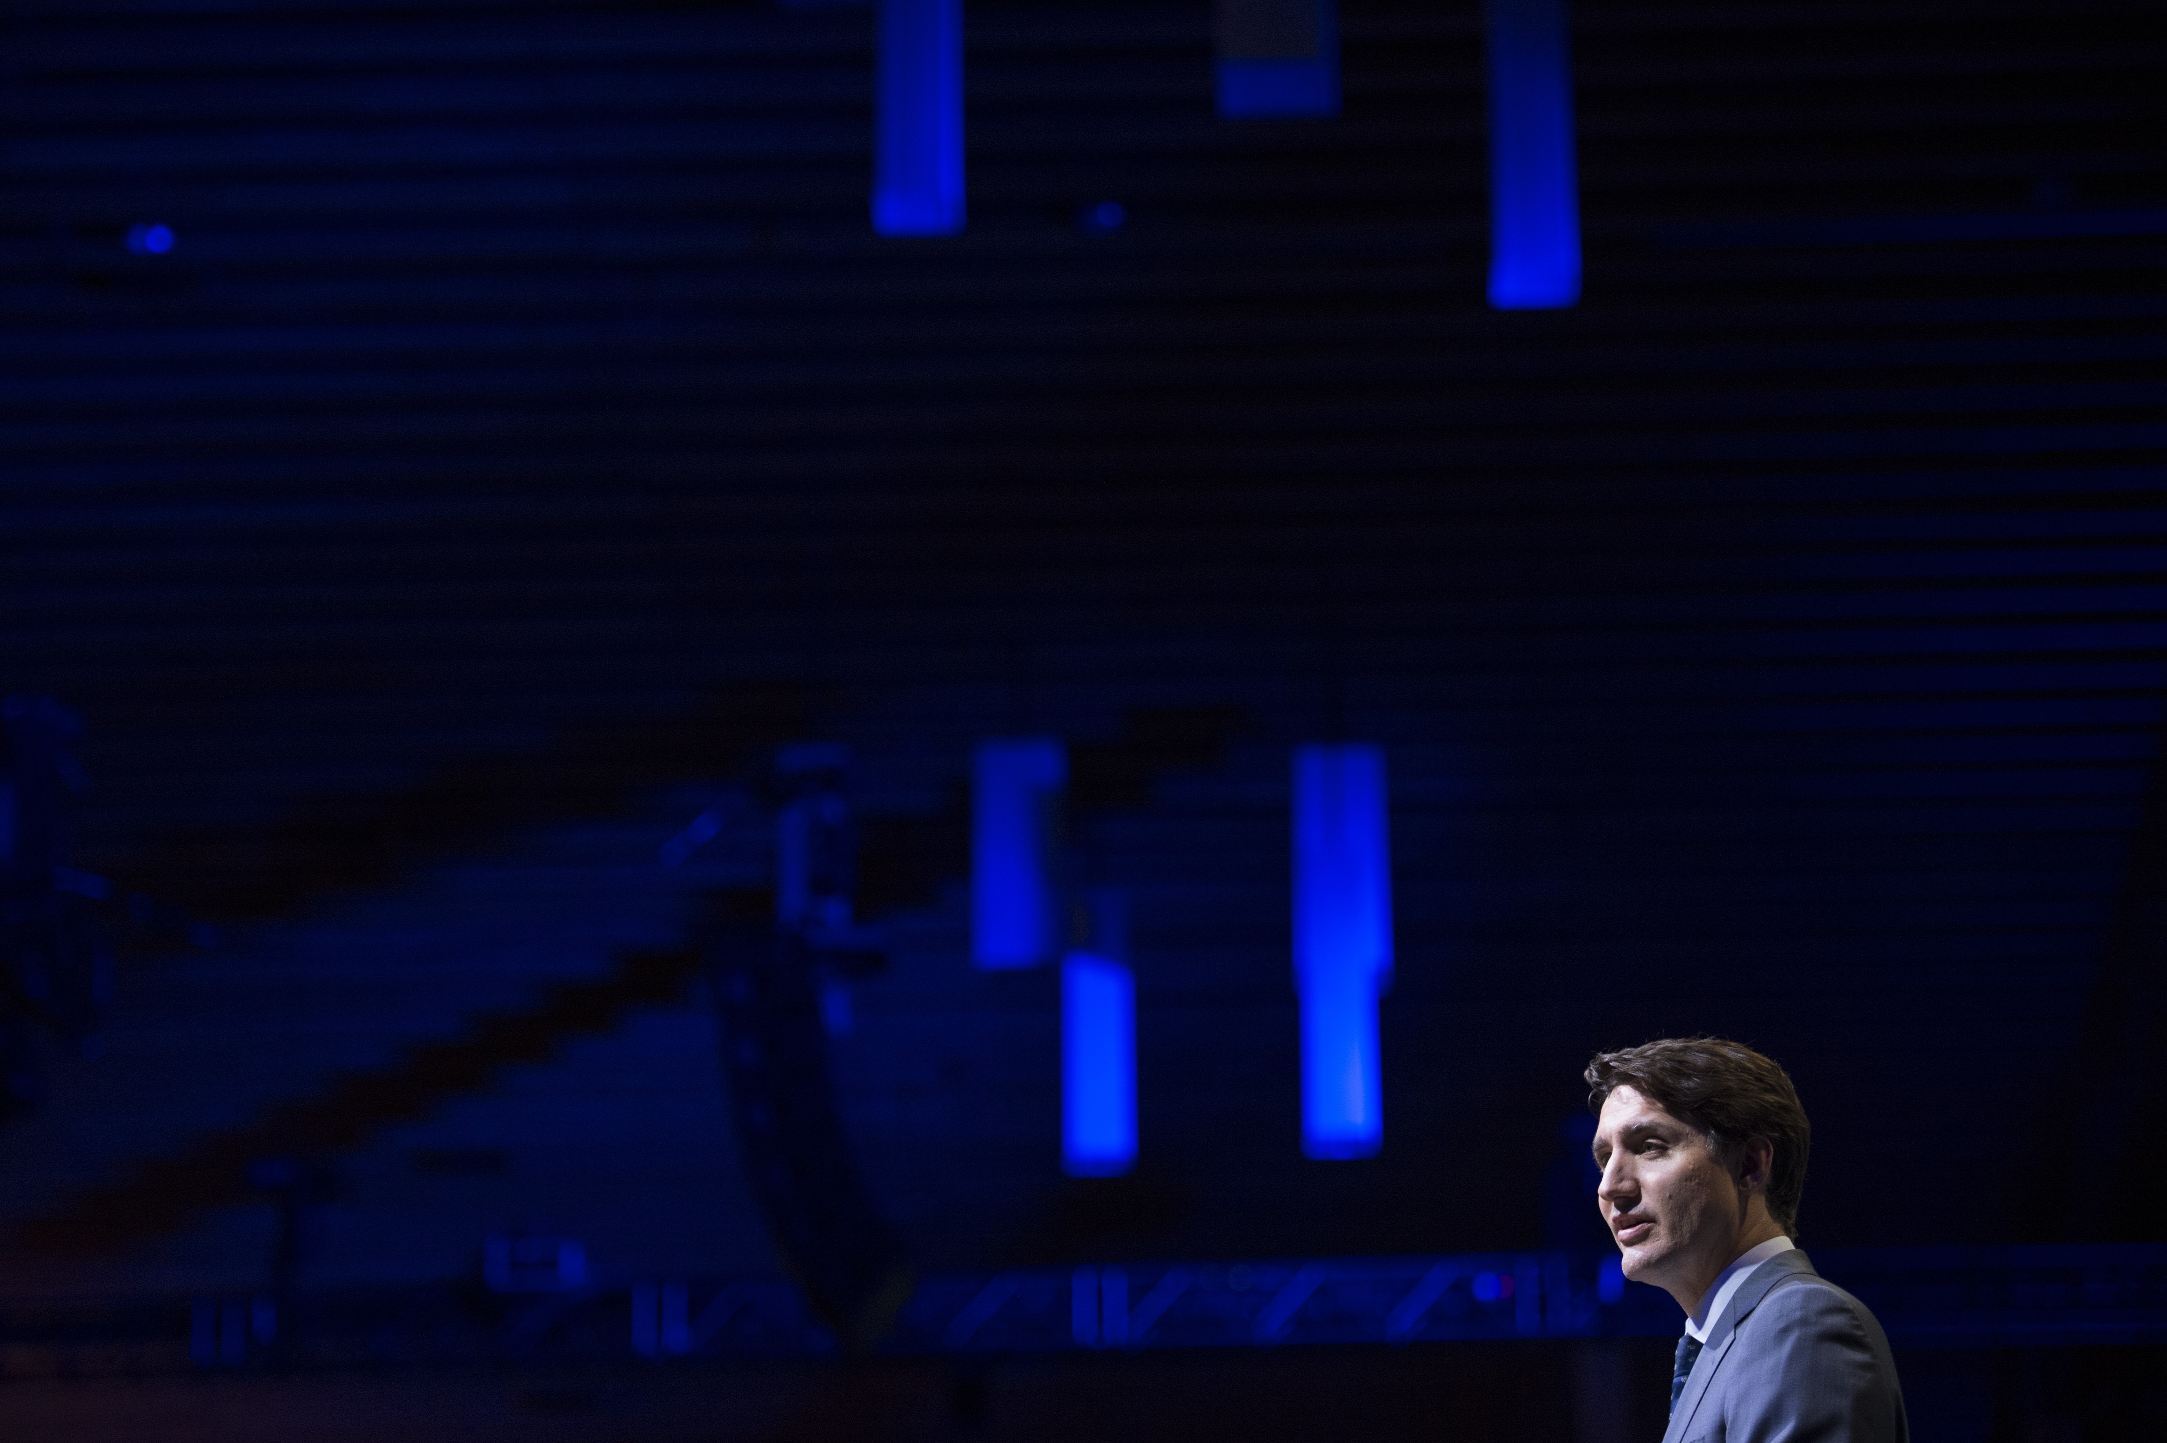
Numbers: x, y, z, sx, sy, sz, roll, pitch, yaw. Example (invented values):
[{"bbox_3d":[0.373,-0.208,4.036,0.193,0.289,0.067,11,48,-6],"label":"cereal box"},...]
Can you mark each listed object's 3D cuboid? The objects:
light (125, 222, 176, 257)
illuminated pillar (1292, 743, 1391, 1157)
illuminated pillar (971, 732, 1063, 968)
[{"bbox_3d":[-3.031,-1.564,21.500,0.170,0.130,0.160,1,-16,-6],"label":"light"},{"bbox_3d":[0.802,0.710,20.500,0.270,1.250,0.270,-3,-16,7],"label":"illuminated pillar"},{"bbox_3d":[-0.212,0.429,21.500,0.270,0.690,0.270,-3,-16,6],"label":"illuminated pillar"}]

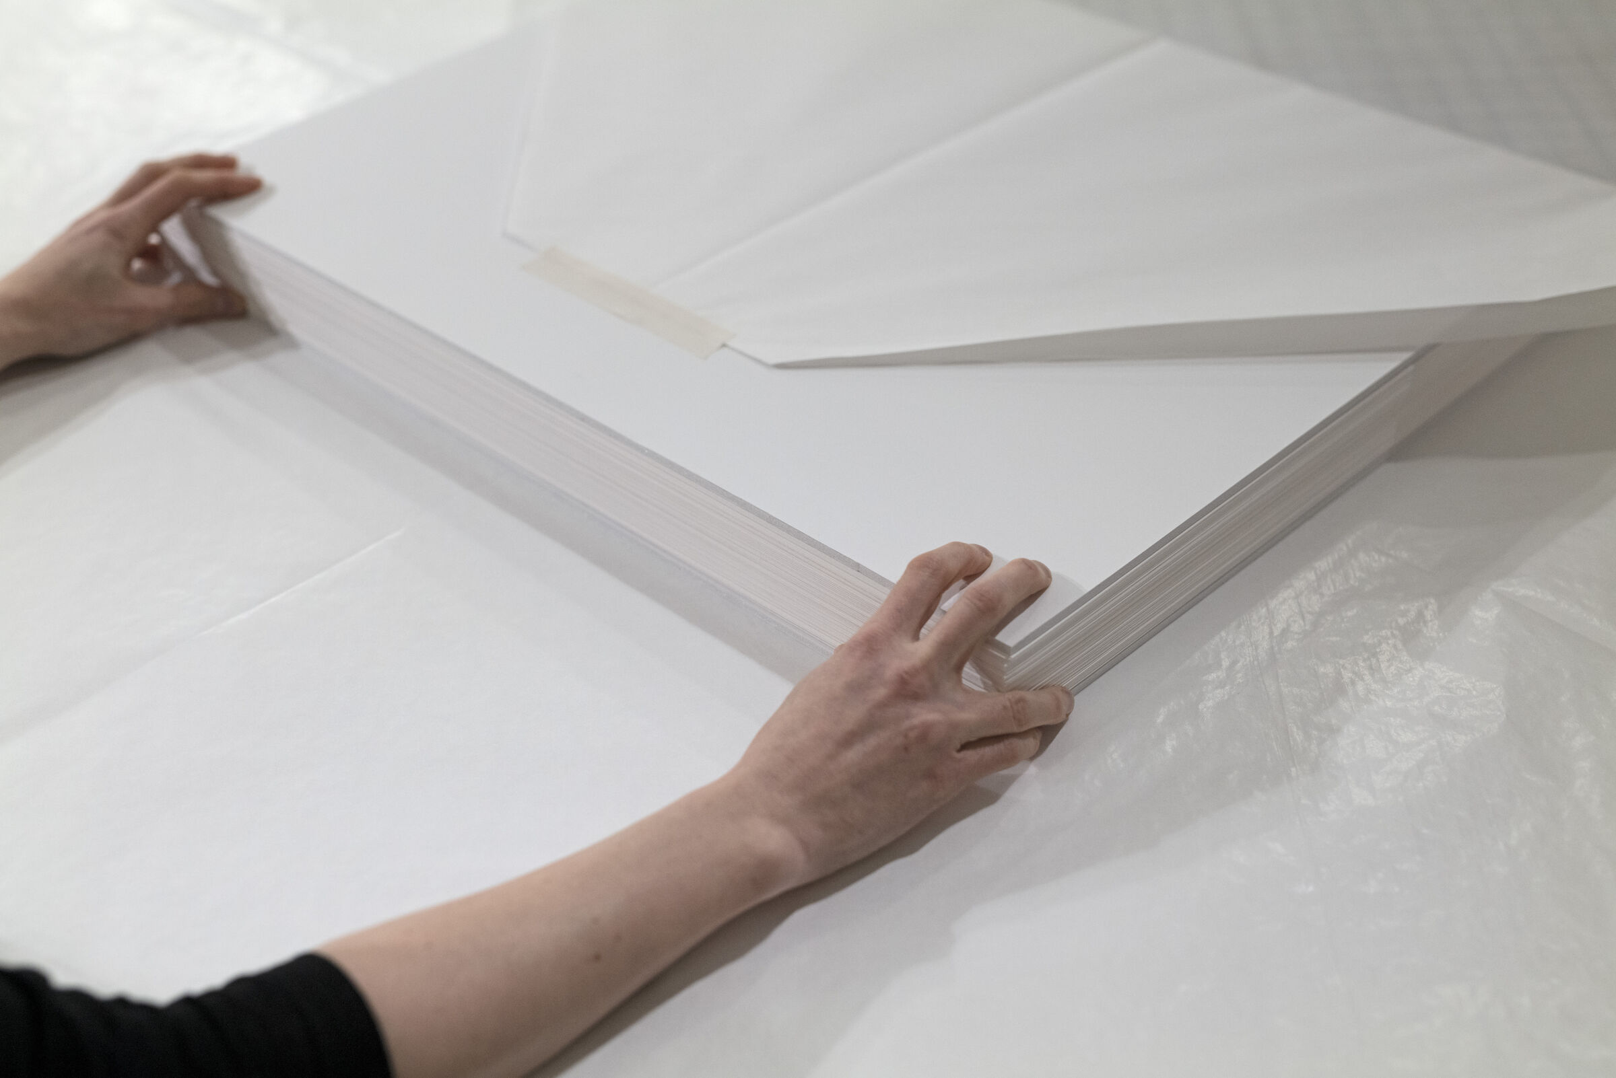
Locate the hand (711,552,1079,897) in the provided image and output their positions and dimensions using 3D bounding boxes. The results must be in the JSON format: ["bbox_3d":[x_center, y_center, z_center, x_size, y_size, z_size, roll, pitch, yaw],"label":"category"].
[{"bbox_3d":[0.037,0.063,0.908,0.086,0.080,0.181,28,47,36],"label":"hand"}]

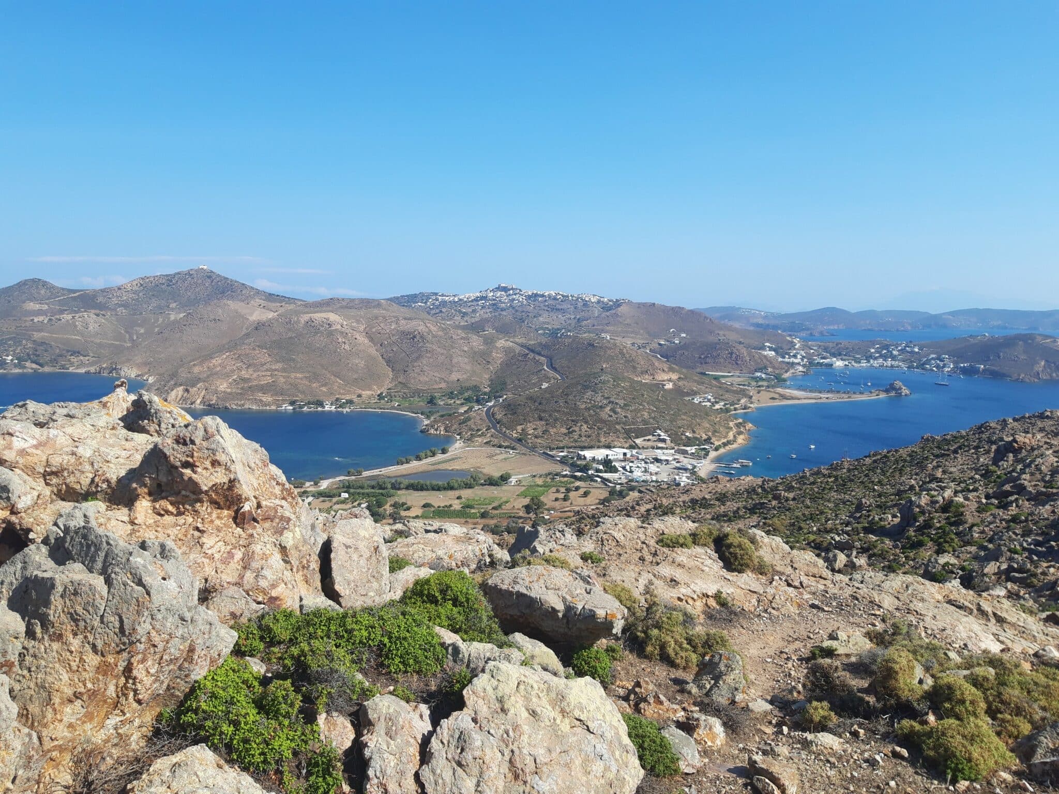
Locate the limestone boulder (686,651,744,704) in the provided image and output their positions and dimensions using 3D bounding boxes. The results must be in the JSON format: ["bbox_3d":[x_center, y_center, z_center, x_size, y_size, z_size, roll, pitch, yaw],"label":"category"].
[{"bbox_3d":[1.220,1.842,5.200,0.370,0.300,0.280,0,7,0],"label":"limestone boulder"}]

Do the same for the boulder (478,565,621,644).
[{"bbox_3d":[0.208,1.838,7.000,1.180,0.500,0.780,2,7,17],"label":"boulder"}]

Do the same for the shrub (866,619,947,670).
[{"bbox_3d":[2.865,1.893,6.027,0.633,0.350,0.500,3,7,26],"label":"shrub"}]

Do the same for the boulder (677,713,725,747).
[{"bbox_3d":[0.914,1.786,4.256,0.266,0.157,0.200,1,6,13],"label":"boulder"}]

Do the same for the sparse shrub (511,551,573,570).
[{"bbox_3d":[0.139,1.919,9.200,0.720,0.300,0.500,0,7,0],"label":"sparse shrub"}]

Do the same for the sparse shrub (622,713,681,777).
[{"bbox_3d":[0.572,1.683,3.843,0.324,0.272,0.290,1,6,9],"label":"sparse shrub"}]

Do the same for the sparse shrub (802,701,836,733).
[{"bbox_3d":[1.642,1.811,4.510,0.202,0.159,0.180,2,6,21],"label":"sparse shrub"}]

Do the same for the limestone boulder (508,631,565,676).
[{"bbox_3d":[0.023,1.617,4.942,0.391,0.282,0.300,0,6,0],"label":"limestone boulder"}]

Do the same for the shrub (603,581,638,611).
[{"bbox_3d":[0.812,1.826,7.226,0.383,0.250,0.340,1,6,7],"label":"shrub"}]

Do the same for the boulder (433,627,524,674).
[{"bbox_3d":[-0.342,1.722,5.350,0.600,0.290,0.380,1,7,10],"label":"boulder"}]

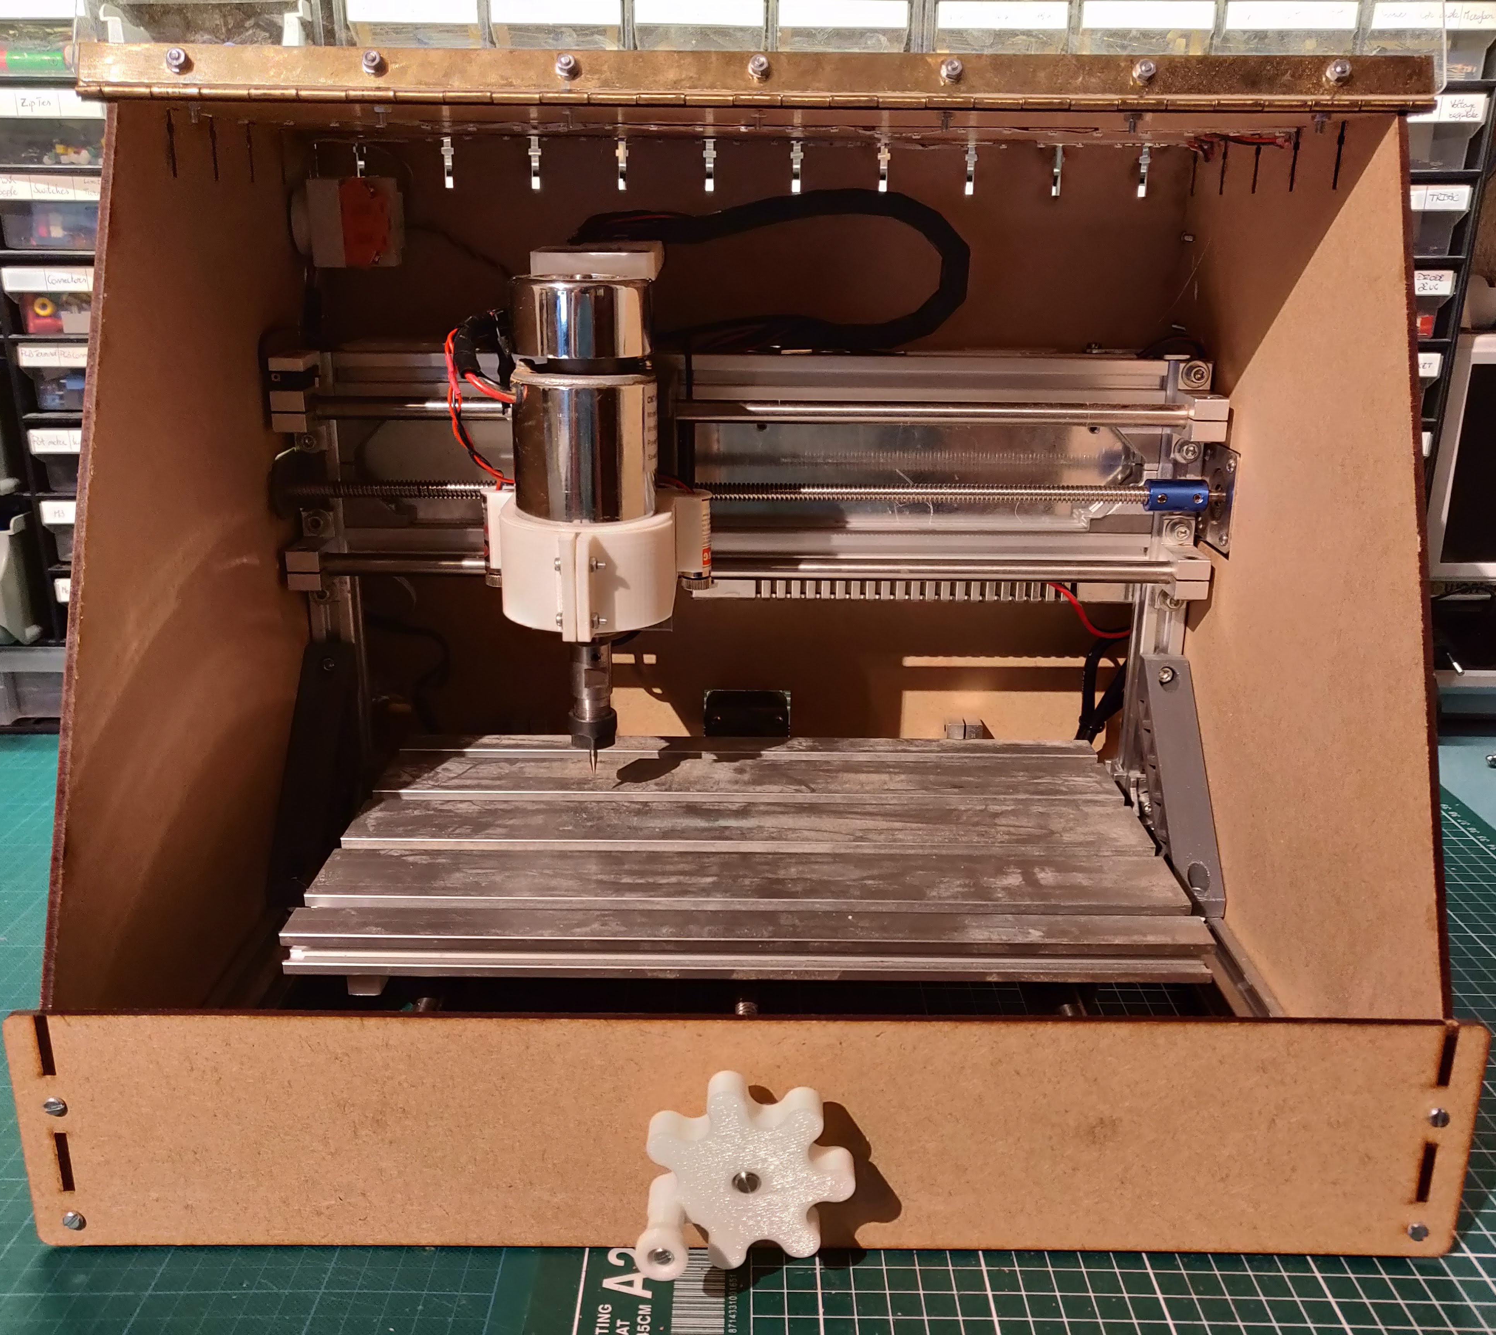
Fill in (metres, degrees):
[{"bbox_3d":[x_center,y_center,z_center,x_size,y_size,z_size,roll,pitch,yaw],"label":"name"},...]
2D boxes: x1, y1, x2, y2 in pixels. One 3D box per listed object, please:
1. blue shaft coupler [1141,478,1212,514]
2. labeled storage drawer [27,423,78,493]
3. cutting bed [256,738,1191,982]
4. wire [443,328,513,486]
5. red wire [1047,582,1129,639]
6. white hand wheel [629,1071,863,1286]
[{"bbox_3d":[0.186,-0.075,0.558,0.025,0.014,0.014,0,18,1],"label":"blue shaft coupler"},{"bbox_3d":[-0.383,-0.143,0.820,0.074,0.040,0.140,0,18,0],"label":"labeled storage drawer"},{"bbox_3d":[0.000,0.066,0.497,0.300,0.015,0.180,0,18,1],"label":"cutting bed"},{"bbox_3d":[-0.100,-0.097,0.477,0.026,0.058,0.027,0,18,1],"label":"wire"},{"bbox_3d":[0.167,-0.028,0.630,0.041,0.029,0.020,0,18,1],"label":"red wire"},{"bbox_3d":[0.001,0.147,0.362,0.061,0.060,0.025,0,18,1],"label":"white hand wheel"}]

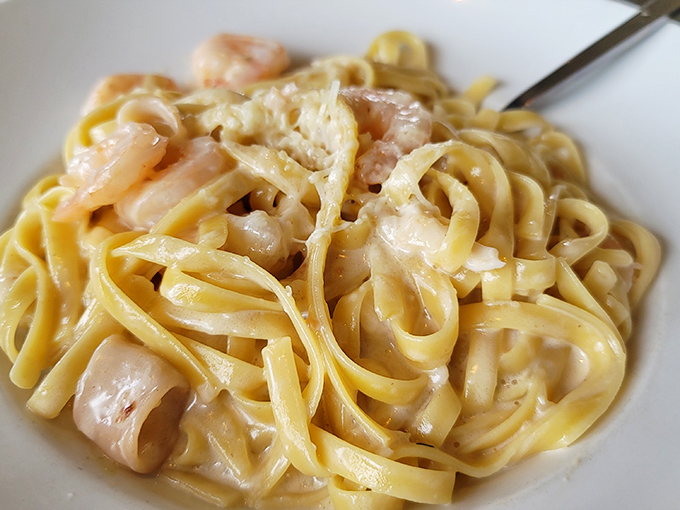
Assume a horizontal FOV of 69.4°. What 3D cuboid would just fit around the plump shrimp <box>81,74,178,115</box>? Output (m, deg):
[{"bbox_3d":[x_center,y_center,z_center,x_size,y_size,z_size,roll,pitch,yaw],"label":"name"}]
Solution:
[{"bbox_3d":[-0.088,-0.066,0.208,0.038,0.018,0.025,-11,46,-11],"label":"plump shrimp"}]

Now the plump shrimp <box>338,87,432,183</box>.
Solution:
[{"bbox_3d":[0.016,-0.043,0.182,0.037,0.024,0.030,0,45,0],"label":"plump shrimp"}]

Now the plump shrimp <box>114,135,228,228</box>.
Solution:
[{"bbox_3d":[-0.058,-0.024,0.170,0.019,0.018,0.038,22,49,21],"label":"plump shrimp"}]

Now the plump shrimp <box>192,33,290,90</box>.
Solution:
[{"bbox_3d":[-0.046,-0.090,0.230,0.042,0.020,0.028,0,45,0],"label":"plump shrimp"}]

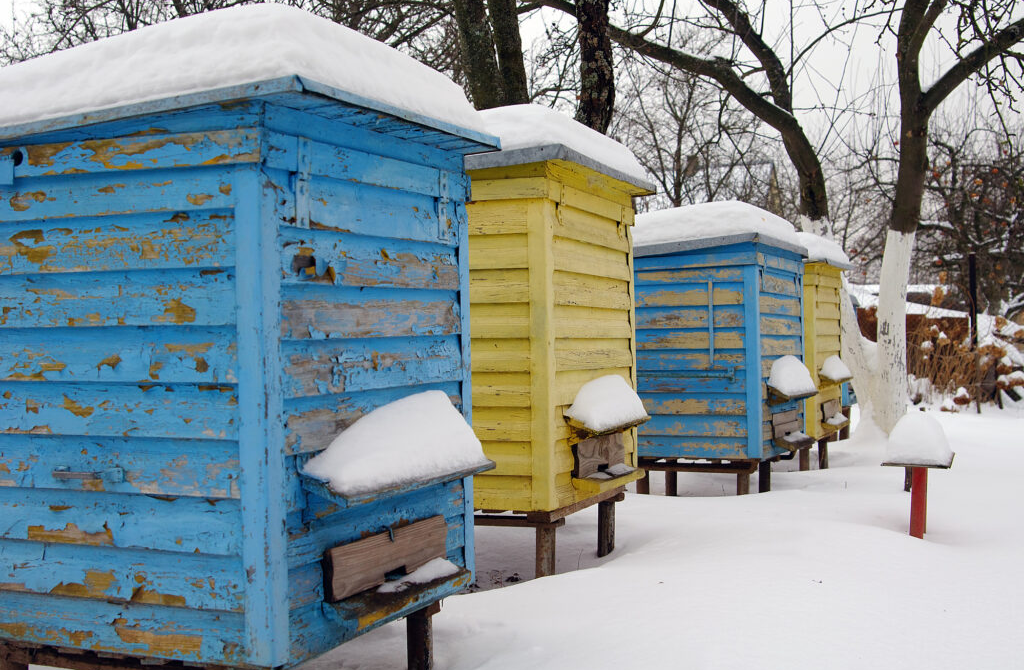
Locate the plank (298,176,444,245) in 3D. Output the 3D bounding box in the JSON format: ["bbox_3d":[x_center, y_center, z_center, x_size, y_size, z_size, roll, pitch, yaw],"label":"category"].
[{"bbox_3d":[-0.236,-0.213,2.071,0.020,0.087,0.510,-1,0,27],"label":"plank"}]

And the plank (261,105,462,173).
[{"bbox_3d":[-0.242,-0.332,2.067,0.020,0.036,0.614,-1,0,27],"label":"plank"}]

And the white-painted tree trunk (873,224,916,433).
[{"bbox_3d":[2.167,-0.020,6.750,0.190,1.160,0.190,3,0,0],"label":"white-painted tree trunk"}]

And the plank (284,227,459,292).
[{"bbox_3d":[-0.237,-0.126,2.067,0.020,0.086,0.557,-1,0,27],"label":"plank"}]

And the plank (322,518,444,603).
[{"bbox_3d":[-0.214,0.378,2.042,0.028,0.090,0.356,-1,0,27],"label":"plank"}]

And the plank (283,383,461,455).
[{"bbox_3d":[-0.231,0.136,2.066,0.020,0.088,0.557,-1,0,27],"label":"plank"}]

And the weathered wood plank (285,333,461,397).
[{"bbox_3d":[-0.233,0.048,2.066,0.020,0.088,0.557,-1,0,27],"label":"weathered wood plank"}]

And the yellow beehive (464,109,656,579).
[{"bbox_3d":[-0.059,0.016,3.281,0.713,1.230,0.698,-1,0,24],"label":"yellow beehive"}]

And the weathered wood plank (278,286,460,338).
[{"bbox_3d":[-0.235,-0.040,2.066,0.020,0.087,0.557,-1,0,27],"label":"weathered wood plank"}]

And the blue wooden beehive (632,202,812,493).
[{"bbox_3d":[0.828,0.059,5.035,0.713,1.185,0.682,-1,0,27],"label":"blue wooden beehive"}]

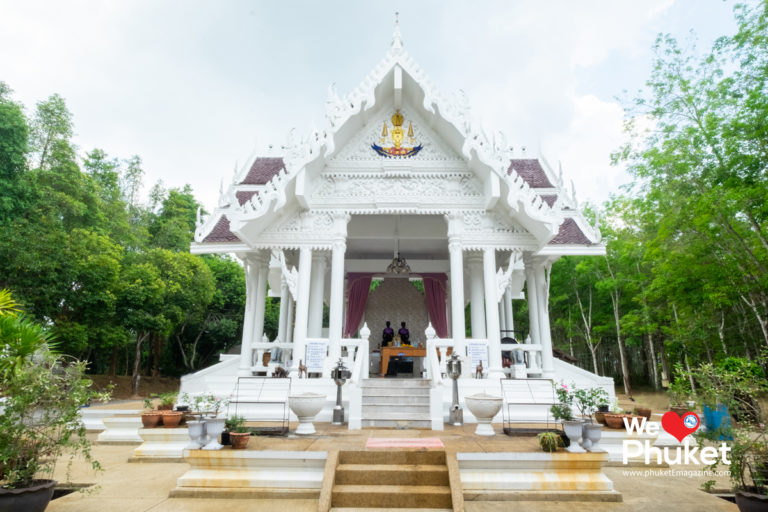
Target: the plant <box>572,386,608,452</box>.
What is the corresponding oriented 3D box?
[{"bbox_3d":[2.673,2.114,4.994,0.393,0.740,0.380,0,-16,2],"label":"plant"}]

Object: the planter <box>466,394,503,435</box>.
[{"bbox_3d":[1.554,2.481,6.032,0.589,0.565,0.589,0,-16,2],"label":"planter"}]

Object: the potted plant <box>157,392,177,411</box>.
[{"bbox_3d":[-4.503,3.058,7.959,0.350,0.365,0.320,0,-16,2],"label":"potted plant"}]

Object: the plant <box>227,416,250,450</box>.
[{"bbox_3d":[-1.840,2.248,4.870,0.272,0.330,0.290,0,-16,2],"label":"plant"}]

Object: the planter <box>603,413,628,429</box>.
[{"bbox_3d":[4.065,2.898,6.752,0.382,0.195,0.382,0,-16,2],"label":"planter"}]

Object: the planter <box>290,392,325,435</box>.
[{"bbox_3d":[-1.186,2.455,5.990,0.586,0.540,0.586,0,-16,2],"label":"planter"}]

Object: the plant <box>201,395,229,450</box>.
[{"bbox_3d":[-2.162,2.118,4.920,0.312,0.600,0.330,0,-16,2],"label":"plant"}]

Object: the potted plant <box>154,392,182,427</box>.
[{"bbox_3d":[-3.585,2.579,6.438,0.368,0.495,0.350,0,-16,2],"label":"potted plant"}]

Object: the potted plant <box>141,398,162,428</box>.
[{"bbox_3d":[-3.860,2.614,6.387,0.304,0.395,0.320,0,-16,2],"label":"potted plant"}]

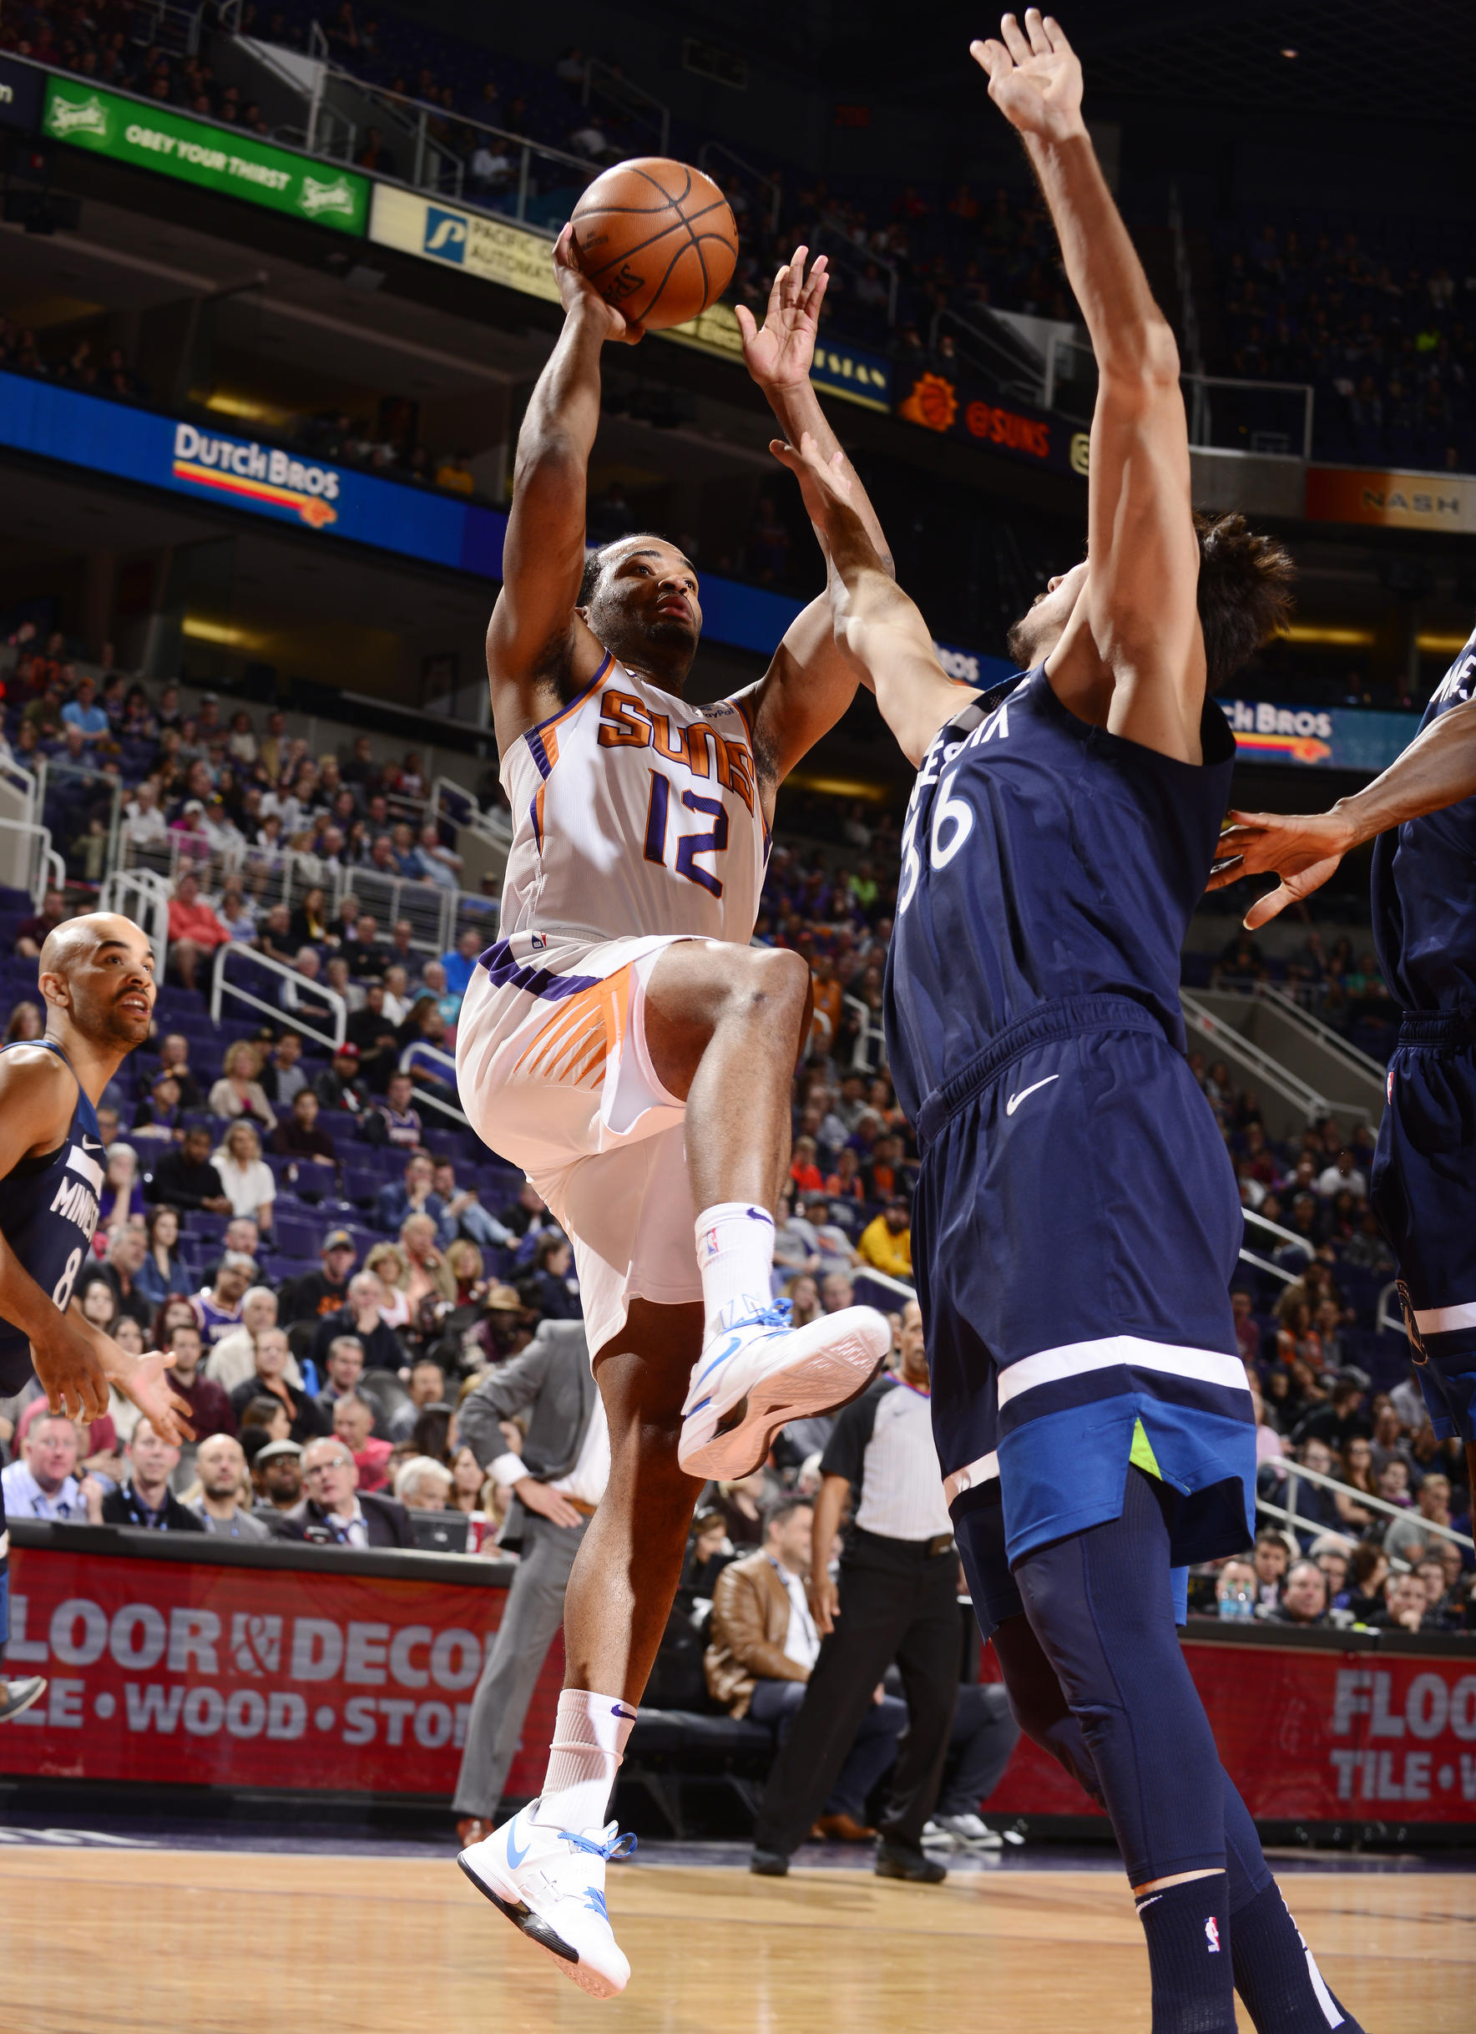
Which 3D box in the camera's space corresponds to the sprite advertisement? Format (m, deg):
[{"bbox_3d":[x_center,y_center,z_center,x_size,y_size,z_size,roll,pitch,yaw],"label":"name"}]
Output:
[{"bbox_3d":[-6.424,-10.392,52.000,4.800,0.720,0.100,11,-11,-42],"label":"sprite advertisement"}]

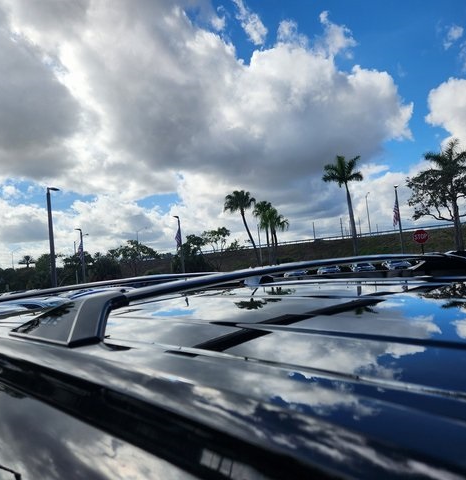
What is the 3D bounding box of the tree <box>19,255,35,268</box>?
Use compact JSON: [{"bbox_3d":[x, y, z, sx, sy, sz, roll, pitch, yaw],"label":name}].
[{"bbox_3d":[-41.081,6.770,85.000,3.200,7.700,3.200,-3,-4,-26],"label":"tree"}]

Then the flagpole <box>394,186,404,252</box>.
[{"bbox_3d":[13.354,-0.631,34.000,0.550,7.460,0.750,-6,-4,20],"label":"flagpole"}]

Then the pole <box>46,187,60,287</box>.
[{"bbox_3d":[-10.159,0.643,24.200,0.400,7.250,0.920,-6,-4,24],"label":"pole"}]

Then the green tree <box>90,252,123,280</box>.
[{"bbox_3d":[-16.792,4.248,56.000,4.200,5.180,4.000,-3,-4,-17],"label":"green tree"}]

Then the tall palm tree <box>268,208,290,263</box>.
[{"bbox_3d":[6.232,0.146,54.791,2.850,8.480,2.700,-5,-3,0],"label":"tall palm tree"}]

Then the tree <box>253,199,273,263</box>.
[{"bbox_3d":[4.226,-0.206,53.769,2.350,9.410,2.400,-5,-3,0],"label":"tree"}]

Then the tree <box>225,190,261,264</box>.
[{"bbox_3d":[1.321,-0.692,51.738,3.970,10.650,3.800,-5,-3,0],"label":"tree"}]

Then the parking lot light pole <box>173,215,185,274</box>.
[{"bbox_3d":[-5.731,1.159,45.478,0.400,7.500,1.050,-6,-3,20],"label":"parking lot light pole"}]

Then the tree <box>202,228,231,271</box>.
[{"bbox_3d":[-2.214,1.775,59.825,3.880,7.110,3.600,-5,-3,0],"label":"tree"}]

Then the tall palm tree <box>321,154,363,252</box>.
[{"bbox_3d":[10.143,-2.027,38.000,3.700,11.230,3.700,-5,-4,15],"label":"tall palm tree"}]

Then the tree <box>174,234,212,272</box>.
[{"bbox_3d":[-5.221,2.389,55.853,4.480,5.990,4.300,-5,-3,0],"label":"tree"}]

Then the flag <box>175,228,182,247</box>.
[{"bbox_3d":[-5.841,-0.161,45.738,0.800,2.300,0.300,-3,-3,-24],"label":"flag"}]

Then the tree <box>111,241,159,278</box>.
[{"bbox_3d":[-13.300,3.381,58.000,6.400,6.590,5.800,-4,-4,-13],"label":"tree"}]

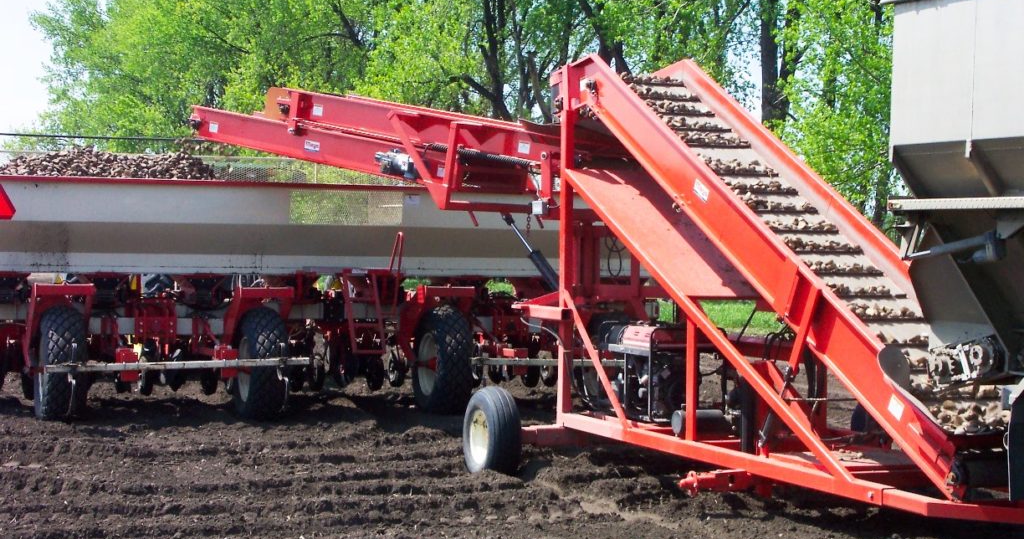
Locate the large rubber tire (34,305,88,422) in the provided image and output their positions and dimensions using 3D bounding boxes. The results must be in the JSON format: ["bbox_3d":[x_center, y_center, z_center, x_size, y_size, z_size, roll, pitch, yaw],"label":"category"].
[{"bbox_3d":[-4.325,0.965,16.615,0.350,1.200,1.200,0,2,-21],"label":"large rubber tire"}]

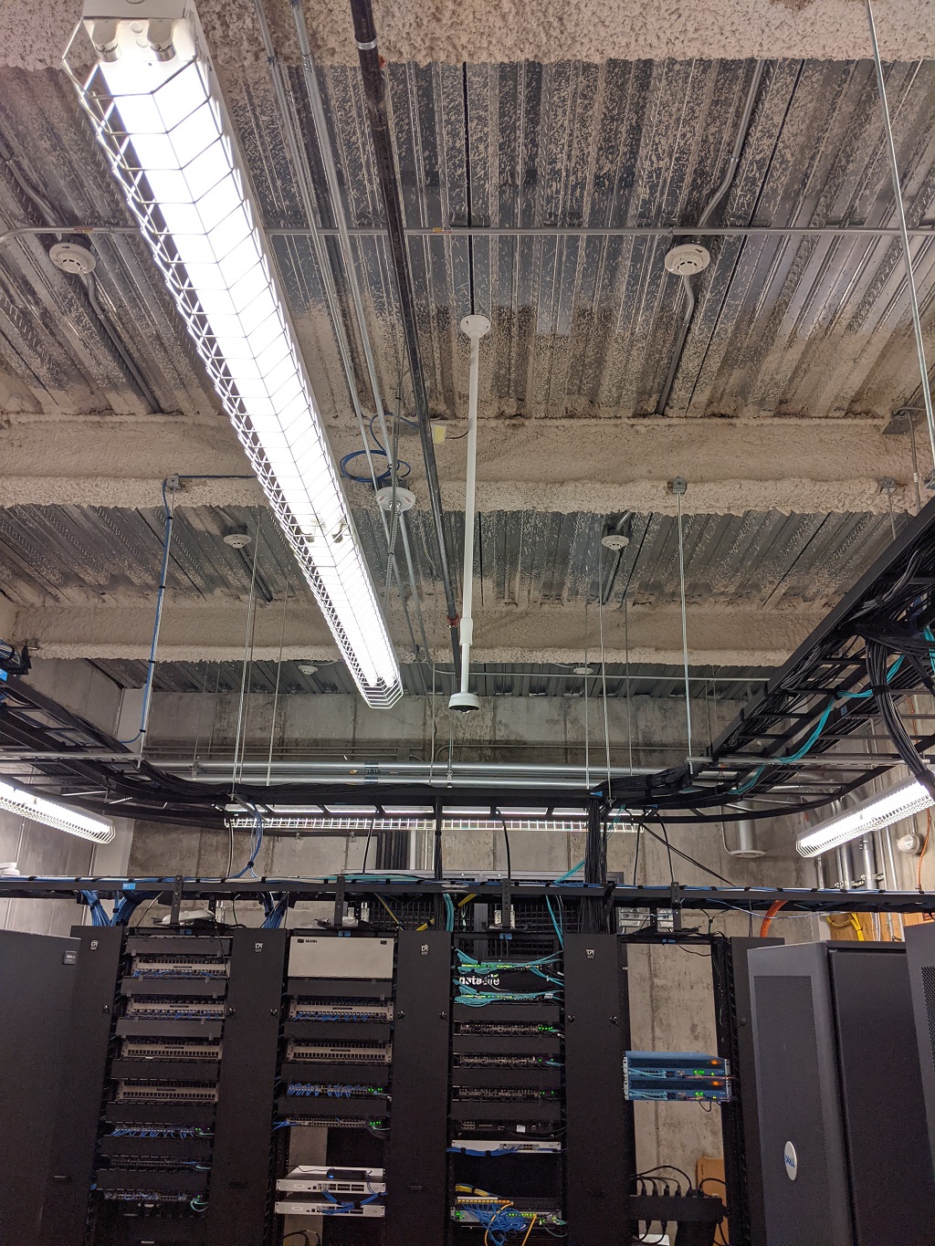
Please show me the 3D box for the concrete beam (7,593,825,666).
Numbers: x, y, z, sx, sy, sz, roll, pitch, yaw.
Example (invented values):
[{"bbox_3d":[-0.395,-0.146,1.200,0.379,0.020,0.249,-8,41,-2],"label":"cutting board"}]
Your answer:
[{"bbox_3d":[-0.217,0.054,6.465,5.550,0.320,0.340,1,-20,2],"label":"concrete beam"}]

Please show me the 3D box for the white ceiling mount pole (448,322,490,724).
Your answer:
[{"bbox_3d":[0.011,-0.411,3.396,0.110,1.490,0.110,1,-20,2],"label":"white ceiling mount pole"}]

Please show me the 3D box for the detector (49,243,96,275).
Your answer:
[{"bbox_3d":[-1.314,-1.192,3.235,0.155,0.070,0.155,1,-20,2],"label":"detector"}]

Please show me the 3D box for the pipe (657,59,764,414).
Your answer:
[{"bbox_3d":[0.792,-1.179,3.338,0.085,0.070,1.750,1,-20,2],"label":"pipe"}]

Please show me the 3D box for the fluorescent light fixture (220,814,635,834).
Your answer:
[{"bbox_3d":[-0.202,1.148,5.703,2.450,0.140,0.160,1,-20,2],"label":"fluorescent light fixture"}]

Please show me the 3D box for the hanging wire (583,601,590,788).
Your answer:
[{"bbox_3d":[0.726,0.410,5.886,0.014,1.200,0.014,1,-20,2],"label":"hanging wire"}]

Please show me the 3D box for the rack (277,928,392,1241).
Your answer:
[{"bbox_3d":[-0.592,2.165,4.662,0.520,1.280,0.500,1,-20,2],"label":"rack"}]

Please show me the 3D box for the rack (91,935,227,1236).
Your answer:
[{"bbox_3d":[-1.387,2.177,4.682,0.530,1.280,0.500,1,-20,2],"label":"rack"}]

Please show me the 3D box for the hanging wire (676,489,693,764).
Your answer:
[{"bbox_3d":[0.886,-0.004,3.952,0.016,1.190,0.016,1,-20,2],"label":"hanging wire"}]

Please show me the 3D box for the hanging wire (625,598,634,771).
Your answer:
[{"bbox_3d":[1.010,0.374,6.081,0.014,1.170,0.014,1,-20,2],"label":"hanging wire"}]

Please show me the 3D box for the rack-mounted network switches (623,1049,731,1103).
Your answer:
[{"bbox_3d":[0.972,2.178,4.685,0.483,0.178,0.470,0,-20,2],"label":"rack-mounted network switches"}]

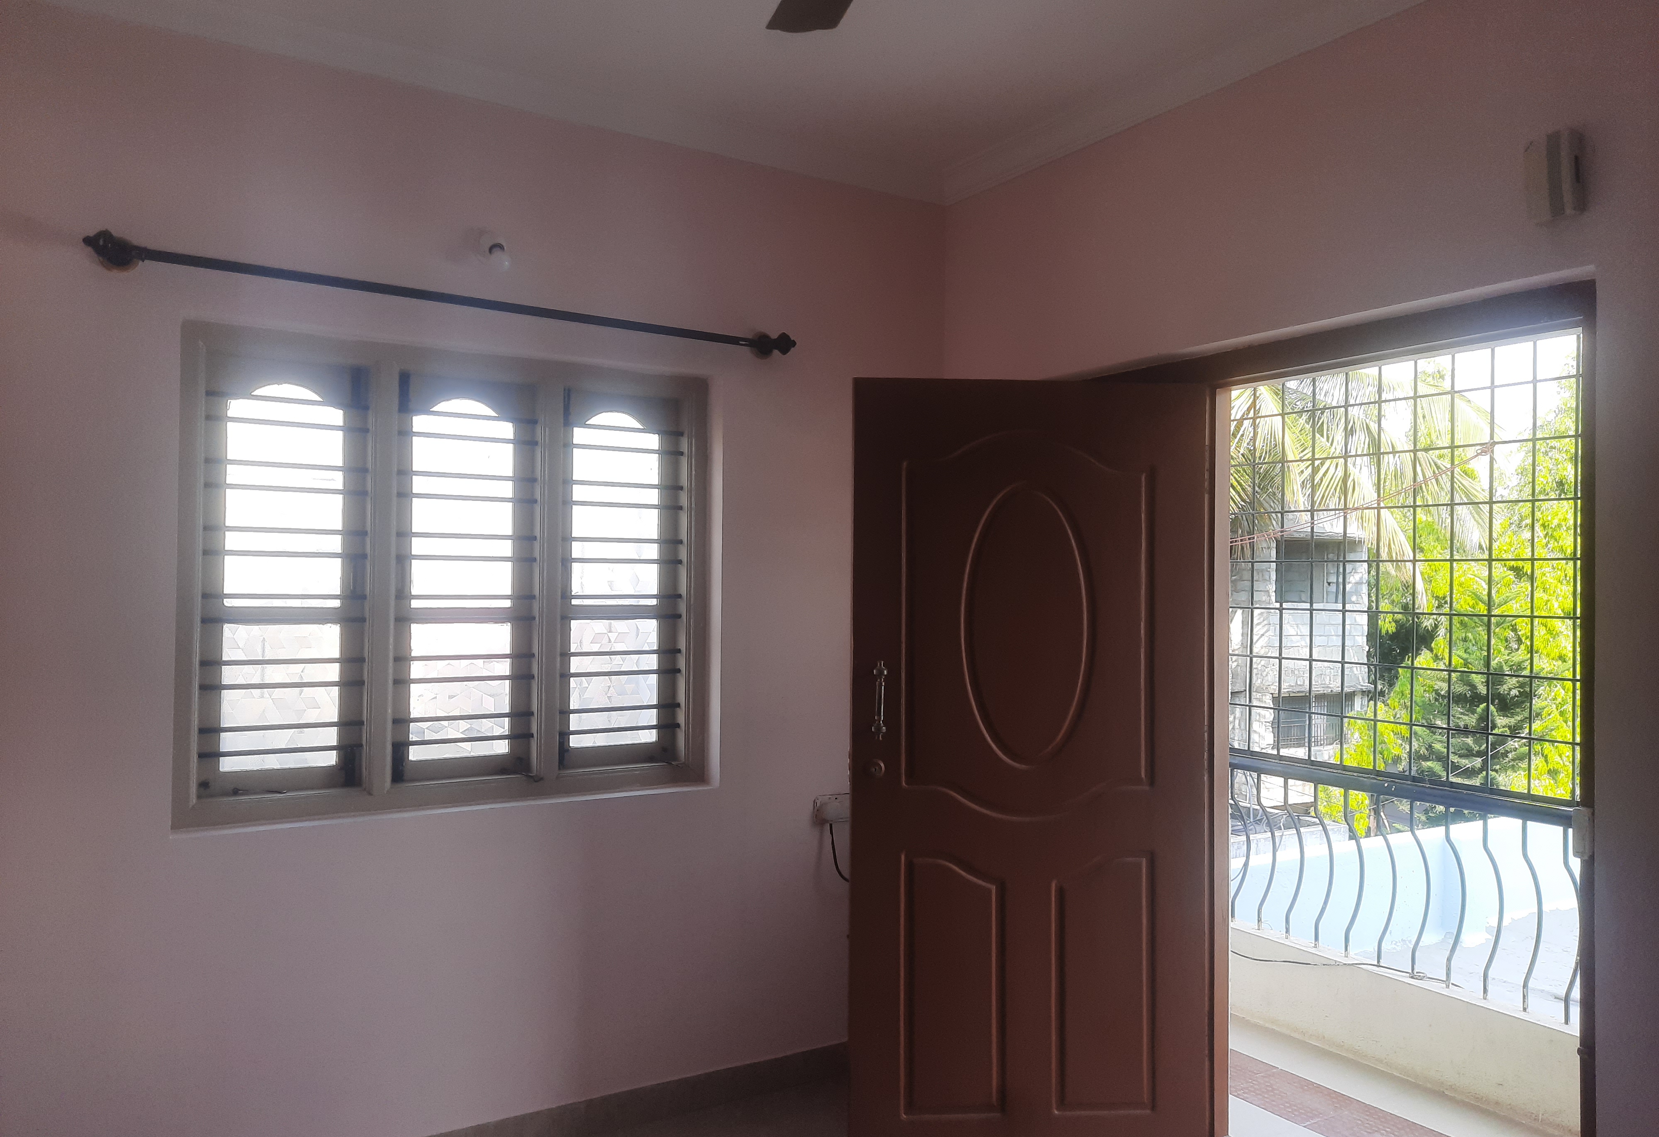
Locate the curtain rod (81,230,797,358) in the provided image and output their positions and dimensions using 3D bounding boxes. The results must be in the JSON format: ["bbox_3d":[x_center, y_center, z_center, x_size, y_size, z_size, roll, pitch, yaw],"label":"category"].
[{"bbox_3d":[-0.869,-0.684,3.103,1.804,0.080,0.090,2,-1,-32],"label":"curtain rod"}]

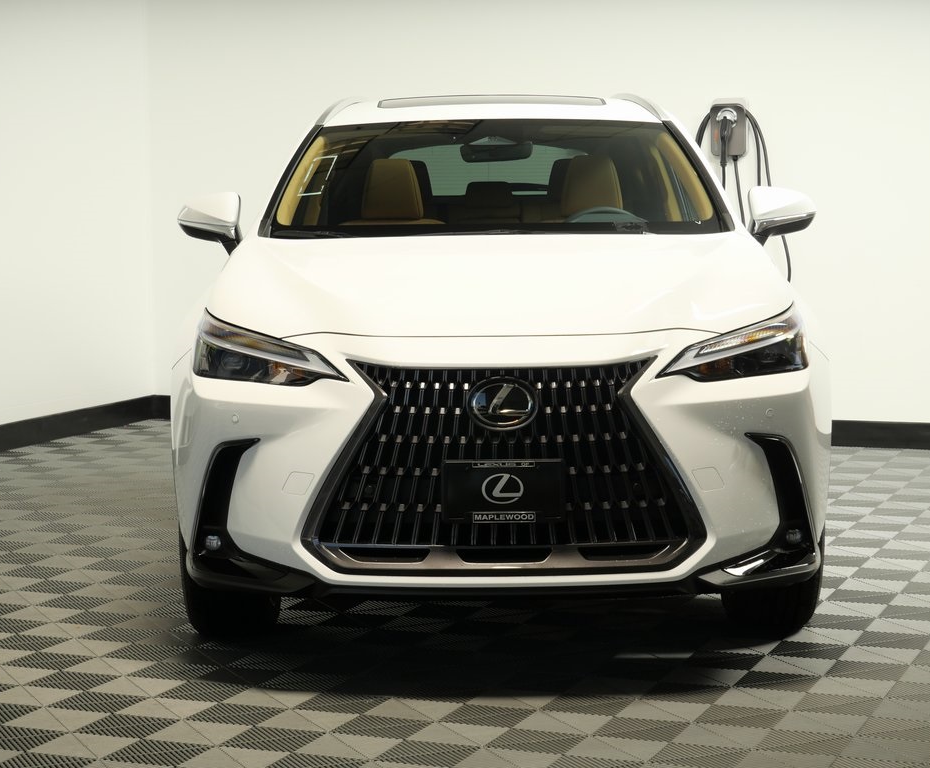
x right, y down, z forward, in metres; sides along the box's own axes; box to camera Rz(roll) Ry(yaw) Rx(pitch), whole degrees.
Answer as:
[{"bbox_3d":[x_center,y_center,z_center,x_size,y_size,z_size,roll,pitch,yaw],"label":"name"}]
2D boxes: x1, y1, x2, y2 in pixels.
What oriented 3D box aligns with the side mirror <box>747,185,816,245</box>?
[{"bbox_3d":[1.058,-0.560,6.527,0.225,0.207,0.180,-1,5,1],"label":"side mirror"}]

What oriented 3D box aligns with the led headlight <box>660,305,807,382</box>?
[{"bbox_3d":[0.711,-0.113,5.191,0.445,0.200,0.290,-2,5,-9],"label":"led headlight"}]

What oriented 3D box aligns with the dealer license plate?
[{"bbox_3d":[0.096,0.270,4.947,0.304,0.157,0.020,-1,5,1],"label":"dealer license plate"}]

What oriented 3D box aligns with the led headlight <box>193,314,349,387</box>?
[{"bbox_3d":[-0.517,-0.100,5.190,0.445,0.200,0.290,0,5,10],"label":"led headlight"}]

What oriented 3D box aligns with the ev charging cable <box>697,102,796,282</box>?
[{"bbox_3d":[1.409,-0.920,10.060,0.560,1.080,0.200,1,5,23],"label":"ev charging cable"}]

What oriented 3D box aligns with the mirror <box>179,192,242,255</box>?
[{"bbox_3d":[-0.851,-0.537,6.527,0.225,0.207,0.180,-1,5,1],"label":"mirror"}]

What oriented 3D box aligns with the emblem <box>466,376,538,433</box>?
[{"bbox_3d":[0.096,0.050,4.953,0.177,0.135,0.035,-1,5,1],"label":"emblem"}]

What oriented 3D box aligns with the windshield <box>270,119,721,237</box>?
[{"bbox_3d":[0.104,-0.672,6.436,1.450,0.180,0.880,-1,35,1],"label":"windshield"}]

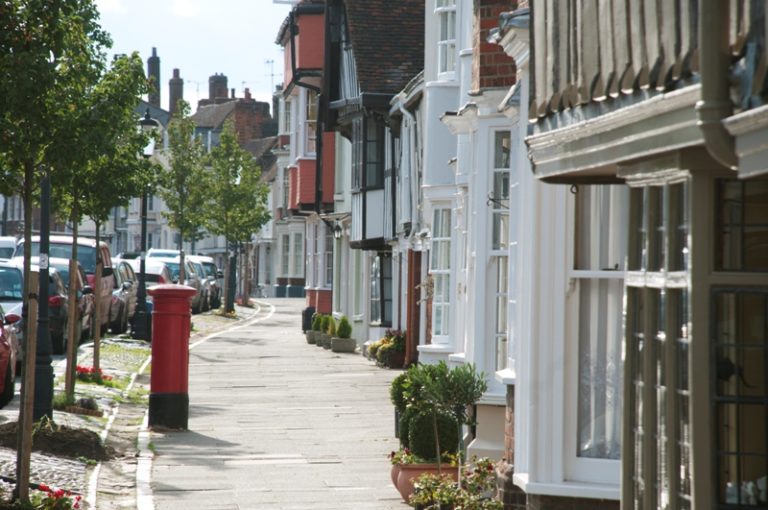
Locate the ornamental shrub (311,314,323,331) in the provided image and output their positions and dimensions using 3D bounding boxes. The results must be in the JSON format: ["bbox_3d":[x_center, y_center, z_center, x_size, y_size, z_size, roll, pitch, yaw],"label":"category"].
[{"bbox_3d":[-1.270,1.279,75.500,0.240,0.320,0.240,1,0,0],"label":"ornamental shrub"}]

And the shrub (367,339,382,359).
[{"bbox_3d":[-0.154,1.514,64.500,0.280,0.330,0.280,1,0,17],"label":"shrub"}]

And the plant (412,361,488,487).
[{"bbox_3d":[0.456,1.251,27.300,0.530,1.040,0.530,1,0,0],"label":"plant"}]

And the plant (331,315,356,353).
[{"bbox_3d":[-0.683,1.324,67.200,0.420,0.640,0.400,1,0,17],"label":"plant"}]

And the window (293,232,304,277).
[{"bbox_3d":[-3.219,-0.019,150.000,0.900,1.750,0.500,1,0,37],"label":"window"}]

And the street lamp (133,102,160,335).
[{"bbox_3d":[-4.909,-0.628,82.000,0.460,4.800,0.460,1,0,0],"label":"street lamp"}]

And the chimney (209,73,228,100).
[{"bbox_3d":[-7.602,-7.739,183.000,0.880,1.280,0.850,1,0,18],"label":"chimney"}]

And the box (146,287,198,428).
[{"bbox_3d":[-2.248,1.086,42.200,0.530,1.530,0.530,1,0,3],"label":"box"}]

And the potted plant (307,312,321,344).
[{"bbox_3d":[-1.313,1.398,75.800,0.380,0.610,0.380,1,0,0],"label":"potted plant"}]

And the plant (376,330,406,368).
[{"bbox_3d":[0.109,1.450,61.800,0.480,0.620,0.480,1,0,0],"label":"plant"}]

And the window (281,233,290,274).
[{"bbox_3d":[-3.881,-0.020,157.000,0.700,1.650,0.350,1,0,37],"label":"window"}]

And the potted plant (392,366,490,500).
[{"bbox_3d":[0.405,1.319,29.600,0.740,1.050,0.680,1,0,0],"label":"potted plant"}]

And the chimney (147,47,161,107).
[{"bbox_3d":[-10.298,-7.975,178.000,0.580,2.650,0.620,1,0,17],"label":"chimney"}]

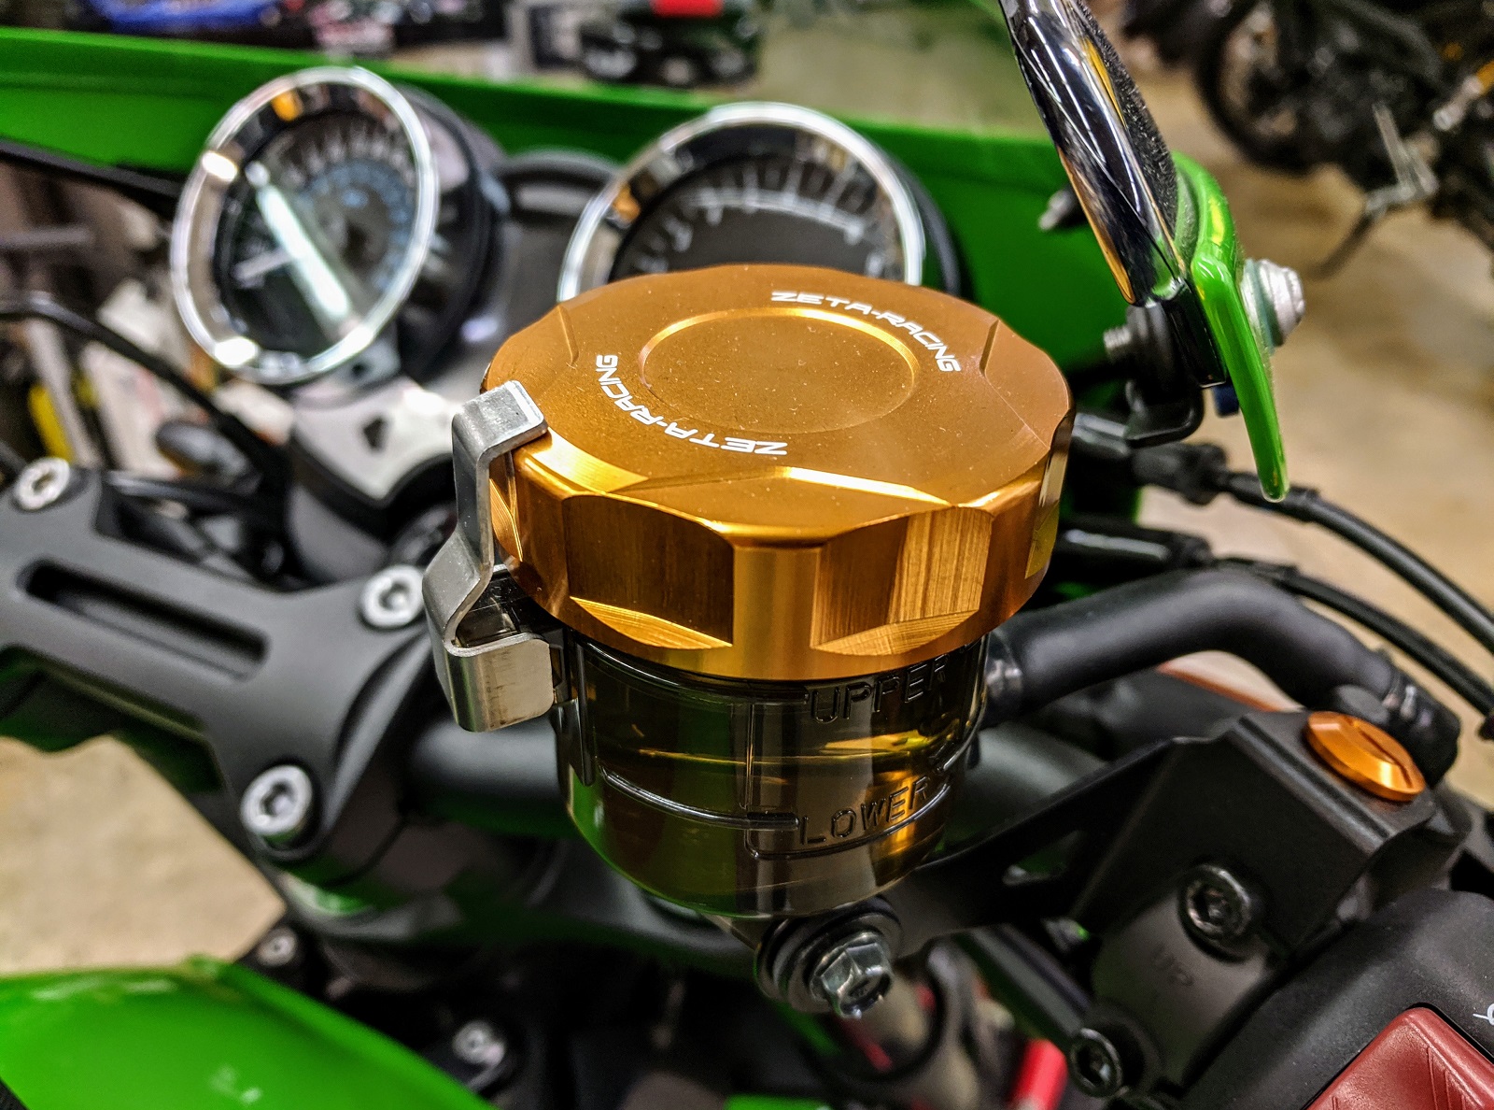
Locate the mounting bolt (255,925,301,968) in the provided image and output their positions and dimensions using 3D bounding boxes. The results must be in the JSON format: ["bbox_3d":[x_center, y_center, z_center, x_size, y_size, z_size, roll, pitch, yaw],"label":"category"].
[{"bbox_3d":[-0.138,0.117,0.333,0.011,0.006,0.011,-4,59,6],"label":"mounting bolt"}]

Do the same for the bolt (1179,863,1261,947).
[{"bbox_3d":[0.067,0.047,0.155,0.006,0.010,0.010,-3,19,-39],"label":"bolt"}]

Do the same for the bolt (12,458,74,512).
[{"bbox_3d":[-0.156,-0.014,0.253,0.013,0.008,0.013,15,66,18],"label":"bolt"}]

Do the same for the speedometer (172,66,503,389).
[{"bbox_3d":[-0.124,-0.096,0.352,0.096,0.096,0.050,15,0,19],"label":"speedometer"}]

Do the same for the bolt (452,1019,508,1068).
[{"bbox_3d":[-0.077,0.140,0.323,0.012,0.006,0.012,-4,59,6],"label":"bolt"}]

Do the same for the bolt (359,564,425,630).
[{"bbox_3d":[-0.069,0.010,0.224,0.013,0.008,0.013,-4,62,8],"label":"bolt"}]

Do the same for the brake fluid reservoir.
[{"bbox_3d":[-0.001,0.004,0.131,0.069,0.057,0.061,-17,39,-26],"label":"brake fluid reservoir"}]

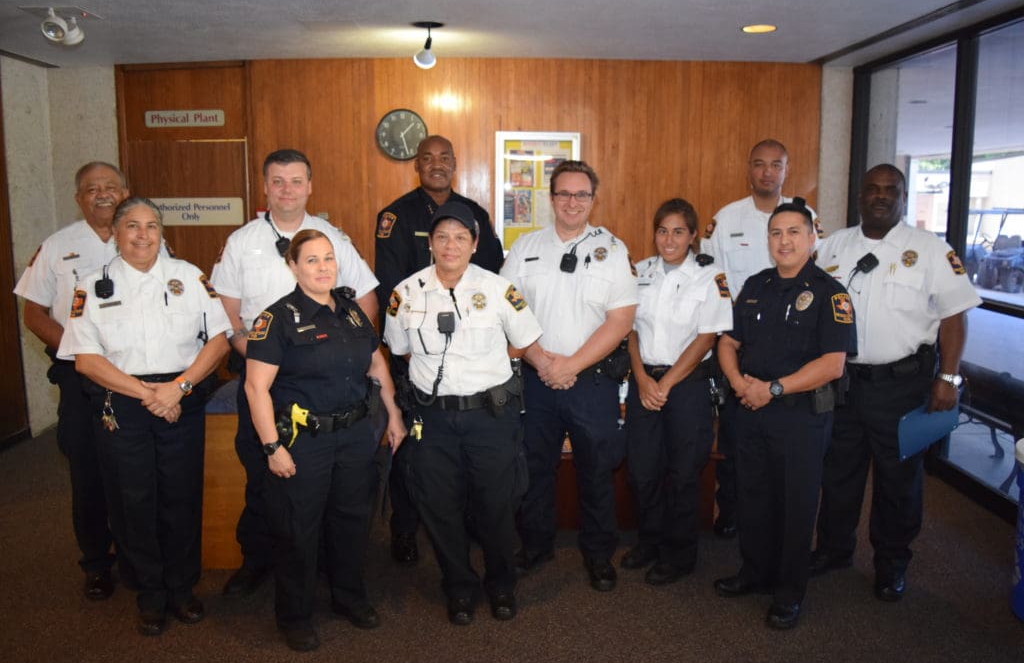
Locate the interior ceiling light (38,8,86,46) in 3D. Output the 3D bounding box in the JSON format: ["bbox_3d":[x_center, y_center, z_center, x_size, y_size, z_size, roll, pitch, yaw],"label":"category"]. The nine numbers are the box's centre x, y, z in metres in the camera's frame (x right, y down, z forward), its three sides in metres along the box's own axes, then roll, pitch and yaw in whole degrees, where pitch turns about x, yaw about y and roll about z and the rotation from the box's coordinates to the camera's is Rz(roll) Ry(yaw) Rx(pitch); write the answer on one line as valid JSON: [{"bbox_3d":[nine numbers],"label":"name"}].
[{"bbox_3d":[-2.487,-1.688,4.250,0.180,0.170,0.270,-1,9,-3],"label":"interior ceiling light"}]

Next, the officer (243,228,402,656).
[{"bbox_3d":[-0.699,0.383,2.803,0.570,1.540,0.420,-8,12,-40],"label":"officer"}]

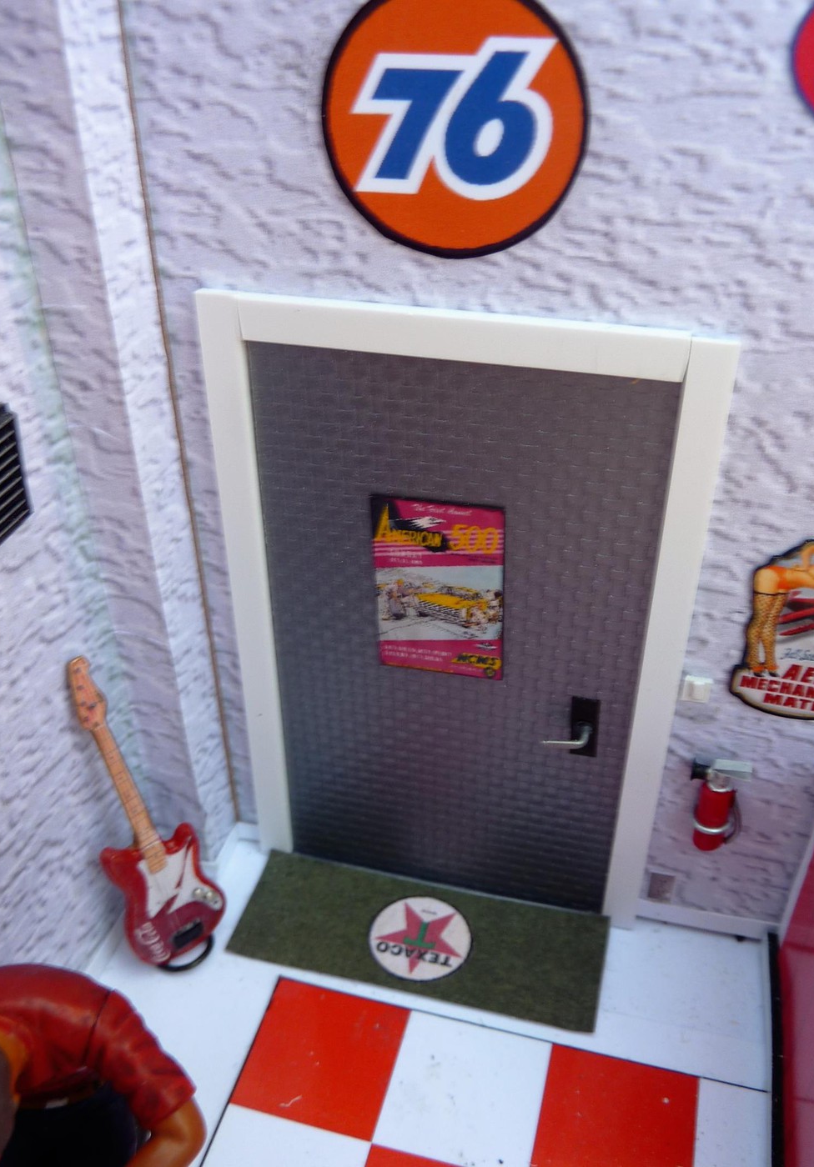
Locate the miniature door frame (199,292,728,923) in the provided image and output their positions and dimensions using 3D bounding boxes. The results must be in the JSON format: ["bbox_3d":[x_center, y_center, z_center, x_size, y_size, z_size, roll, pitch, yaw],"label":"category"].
[{"bbox_3d":[0.006,0.011,0.150,0.069,0.105,0.003,8,34,13],"label":"miniature door frame"}]

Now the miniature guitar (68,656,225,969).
[{"bbox_3d":[-0.043,0.036,0.153,0.017,0.059,0.004,-25,29,-26],"label":"miniature guitar"}]

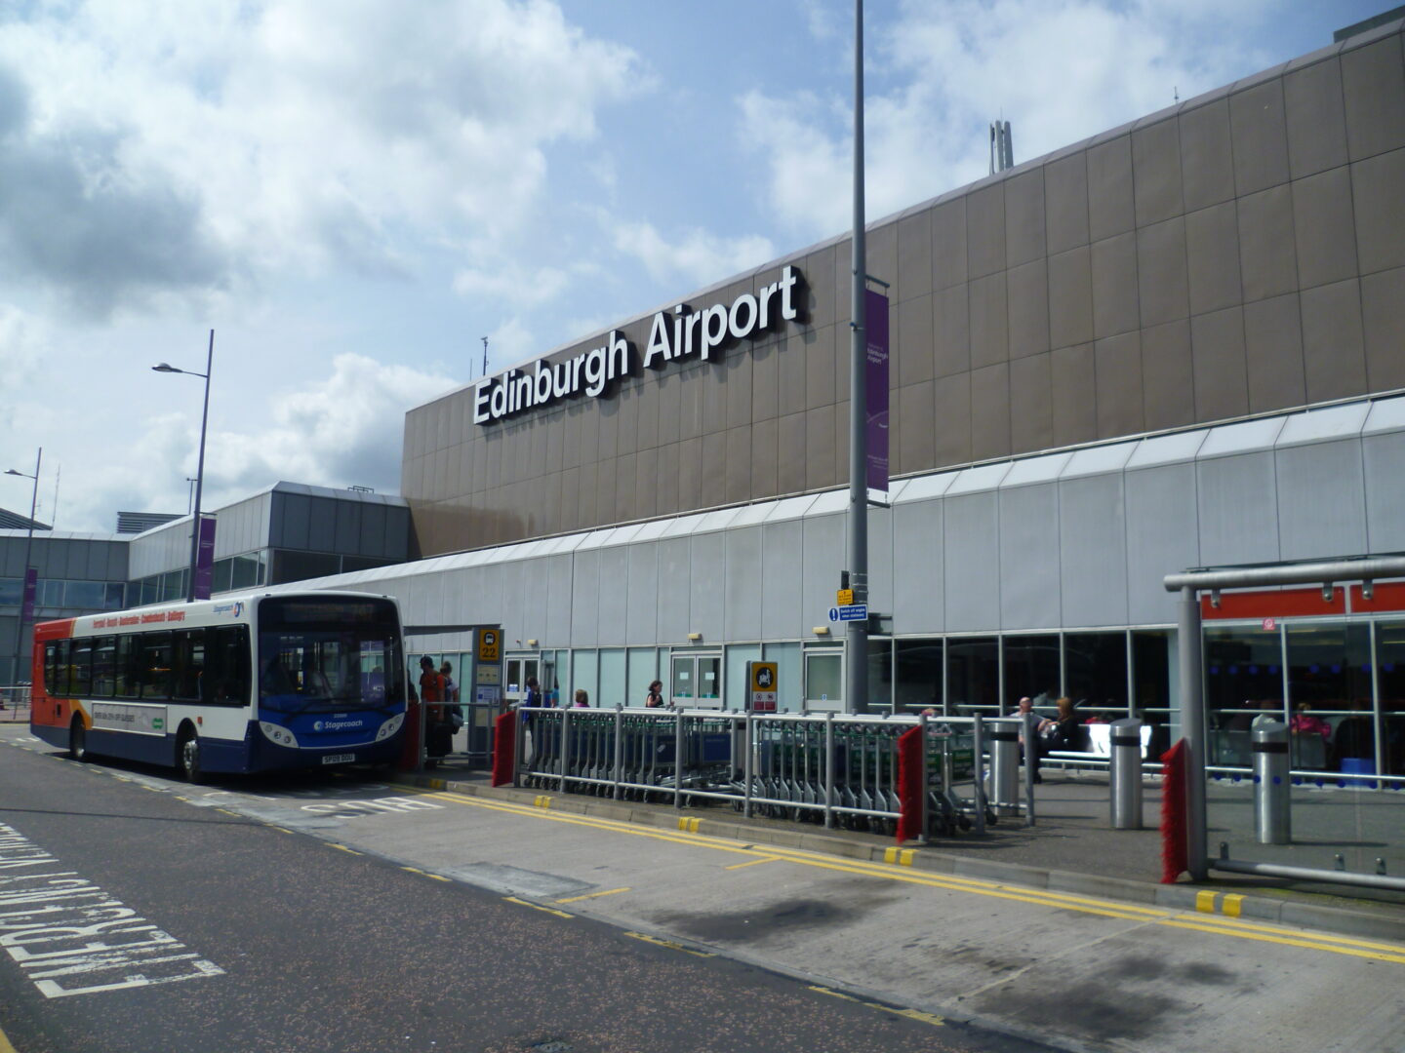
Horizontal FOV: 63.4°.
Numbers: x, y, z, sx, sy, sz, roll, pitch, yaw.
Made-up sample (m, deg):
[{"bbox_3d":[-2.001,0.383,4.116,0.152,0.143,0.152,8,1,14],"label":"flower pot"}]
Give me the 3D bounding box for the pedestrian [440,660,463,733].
[{"bbox_3d":[-4.656,3.482,20.935,0.500,1.840,0.450,-6,-11,40],"label":"pedestrian"}]

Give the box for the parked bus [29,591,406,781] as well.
[{"bbox_3d":[-9.596,3.030,21.407,2.500,2.900,12.100,9,-12,-42],"label":"parked bus"}]

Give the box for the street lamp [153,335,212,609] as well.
[{"bbox_3d":[-17.470,-0.177,37.209,1.950,13.400,0.400,9,-11,-40],"label":"street lamp"}]

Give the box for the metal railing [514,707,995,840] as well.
[{"bbox_3d":[0.205,2.878,14.161,1.300,1.210,7.200,9,-11,-40],"label":"metal railing"}]

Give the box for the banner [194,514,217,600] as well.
[{"bbox_3d":[-16.554,1.076,37.840,0.520,2.720,0.040,9,-11,-40],"label":"banner"}]

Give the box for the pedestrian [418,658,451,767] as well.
[{"bbox_3d":[-4.738,3.279,19.824,0.550,1.900,0.420,-2,-9,23],"label":"pedestrian"}]

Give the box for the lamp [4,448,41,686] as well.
[{"bbox_3d":[-35.304,2.540,57.695,1.950,13.400,0.400,9,-11,-40],"label":"lamp"}]

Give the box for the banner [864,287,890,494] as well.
[{"bbox_3d":[2.457,-1.919,16.020,0.520,2.860,0.040,9,-11,-40],"label":"banner"}]

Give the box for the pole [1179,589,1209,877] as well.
[{"bbox_3d":[3.916,1.653,9.080,0.165,2.310,0.165,9,-11,-40],"label":"pole"}]

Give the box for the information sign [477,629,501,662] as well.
[{"bbox_3d":[-4.018,2.253,21.500,0.430,0.600,0.080,9,-11,-40],"label":"information sign"}]

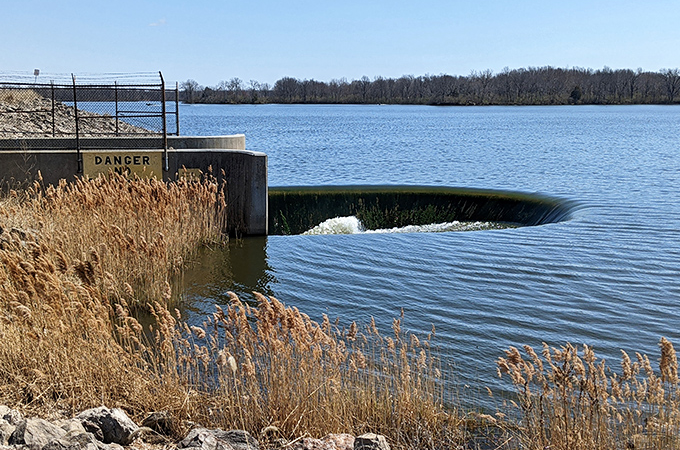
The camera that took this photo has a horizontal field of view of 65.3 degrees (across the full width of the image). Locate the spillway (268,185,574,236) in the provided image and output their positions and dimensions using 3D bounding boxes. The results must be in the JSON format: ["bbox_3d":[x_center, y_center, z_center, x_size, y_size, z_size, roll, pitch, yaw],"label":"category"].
[{"bbox_3d":[2.682,0.203,18.446,10.600,2.000,8.700,-1,13,-6],"label":"spillway"}]

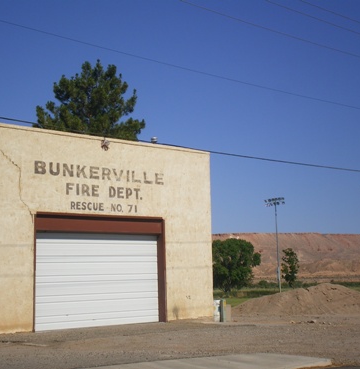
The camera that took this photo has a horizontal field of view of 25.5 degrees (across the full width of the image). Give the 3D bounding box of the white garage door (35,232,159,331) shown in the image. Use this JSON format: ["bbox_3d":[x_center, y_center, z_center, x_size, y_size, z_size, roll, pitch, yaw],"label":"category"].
[{"bbox_3d":[-2.516,2.963,25.021,4.950,2.950,0.100,5,-10,-44],"label":"white garage door"}]

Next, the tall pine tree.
[{"bbox_3d":[-5.197,0.000,47.000,7.200,14.800,7.200,-2,-7,0],"label":"tall pine tree"}]

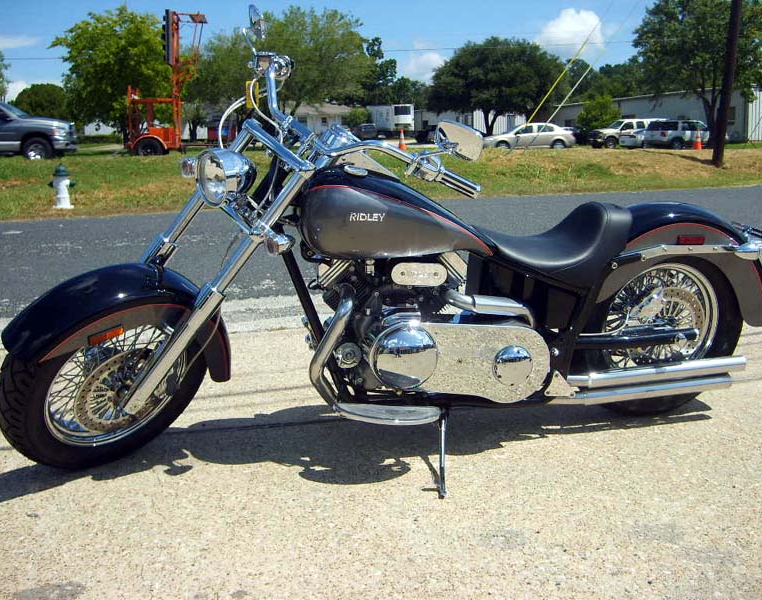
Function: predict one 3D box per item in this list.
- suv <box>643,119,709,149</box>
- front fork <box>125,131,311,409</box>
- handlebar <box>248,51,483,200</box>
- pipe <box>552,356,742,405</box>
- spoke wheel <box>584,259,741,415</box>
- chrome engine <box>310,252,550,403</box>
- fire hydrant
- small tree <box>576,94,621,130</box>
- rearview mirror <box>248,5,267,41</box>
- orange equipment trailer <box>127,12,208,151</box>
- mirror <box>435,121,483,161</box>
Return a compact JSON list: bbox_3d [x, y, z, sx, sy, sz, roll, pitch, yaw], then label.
[{"bbox_3d":[16.241,-9.354,46.181,4.750,1.800,1.900,-3,12,-11],"label":"suv"},{"bbox_3d":[-0.526,-0.103,2.271,0.320,0.880,0.140,40,6,31],"label":"front fork"},{"bbox_3d":[-0.128,-0.526,2.400,0.320,0.150,0.930,-20,46,-38],"label":"handlebar"},{"bbox_3d":[0.845,0.250,2.545,0.670,0.125,0.090,-4,15,-12],"label":"pipe"},{"bbox_3d":[0.919,0.077,2.727,0.650,0.650,0.150,-4,15,-12],"label":"spoke wheel"},{"bbox_3d":[0.117,0.056,2.521,0.745,0.434,0.420,-4,17,-16],"label":"chrome engine"},{"bbox_3d":[-4.637,-1.658,11.865,0.380,0.650,0.380,-4,12,-17],"label":"fire hydrant"},{"bbox_3d":[15.250,-12.666,56.655,3.218,3.349,3.218,0,12,0],"label":"small tree"},{"bbox_3d":[-0.400,-0.875,2.571,0.045,0.097,0.134,-11,40,-23],"label":"rearview mirror"},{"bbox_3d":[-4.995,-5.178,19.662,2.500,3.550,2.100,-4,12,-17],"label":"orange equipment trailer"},{"bbox_3d":[0.194,-0.405,2.072,0.134,0.097,0.045,26,41,21],"label":"mirror"}]

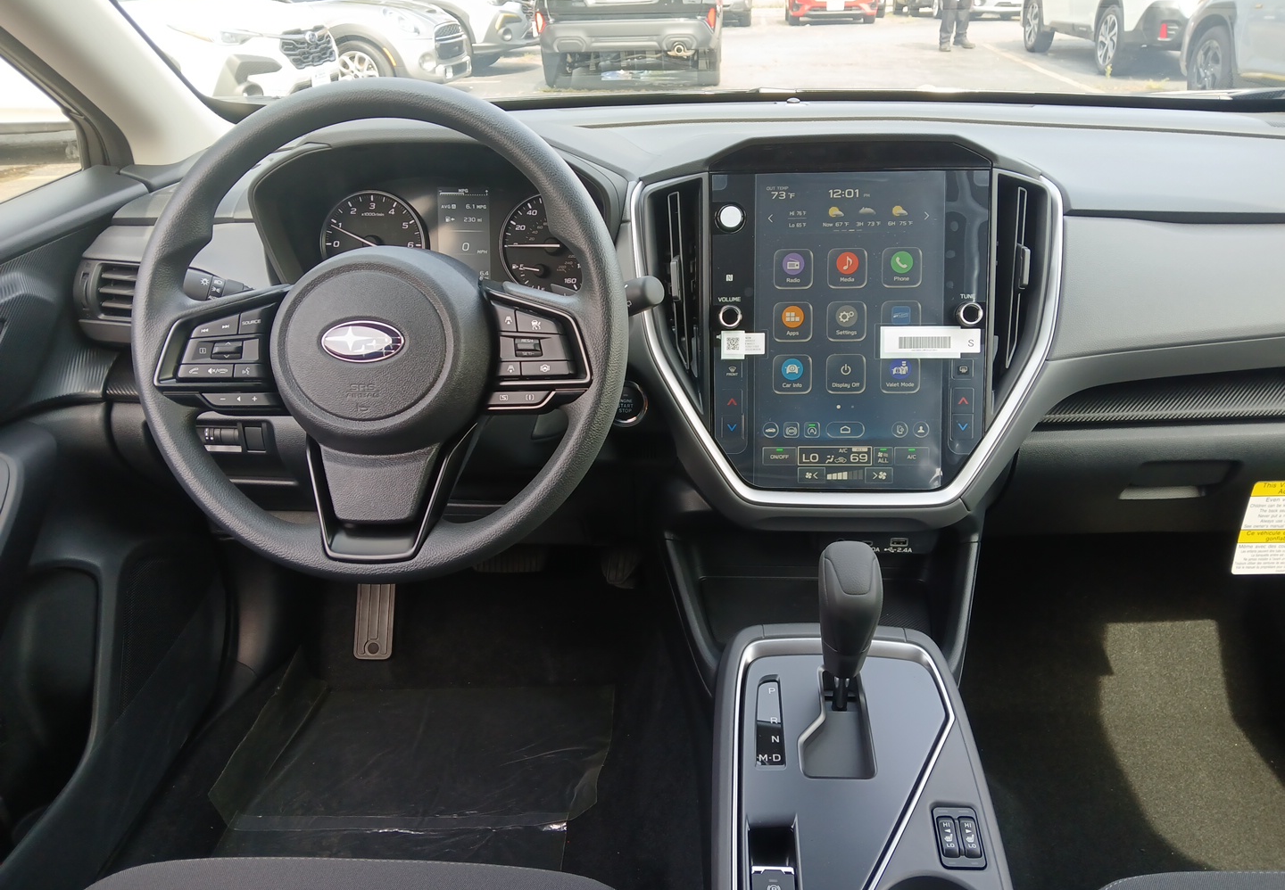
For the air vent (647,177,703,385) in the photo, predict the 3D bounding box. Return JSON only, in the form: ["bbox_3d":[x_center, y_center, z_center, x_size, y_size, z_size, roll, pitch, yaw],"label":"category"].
[{"bbox_3d":[0.028,-0.136,0.815,0.046,0.175,0.035,0,4,2],"label":"air vent"}]

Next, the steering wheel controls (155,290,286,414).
[{"bbox_3d":[-0.319,-0.070,0.730,0.096,0.088,0.030,0,4,2],"label":"steering wheel controls"}]

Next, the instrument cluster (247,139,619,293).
[{"bbox_3d":[-0.186,-0.202,0.885,0.325,0.150,0.100,0,7,2],"label":"instrument cluster"}]

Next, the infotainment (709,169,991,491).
[{"bbox_3d":[0.174,-0.096,0.807,0.231,0.267,0.025,0,4,2],"label":"infotainment"}]

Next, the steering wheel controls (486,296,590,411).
[{"bbox_3d":[-0.078,-0.067,0.716,0.076,0.082,0.030,0,4,2],"label":"steering wheel controls"}]

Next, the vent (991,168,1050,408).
[{"bbox_3d":[0.312,-0.129,0.800,0.045,0.186,0.035,0,4,2],"label":"vent"}]

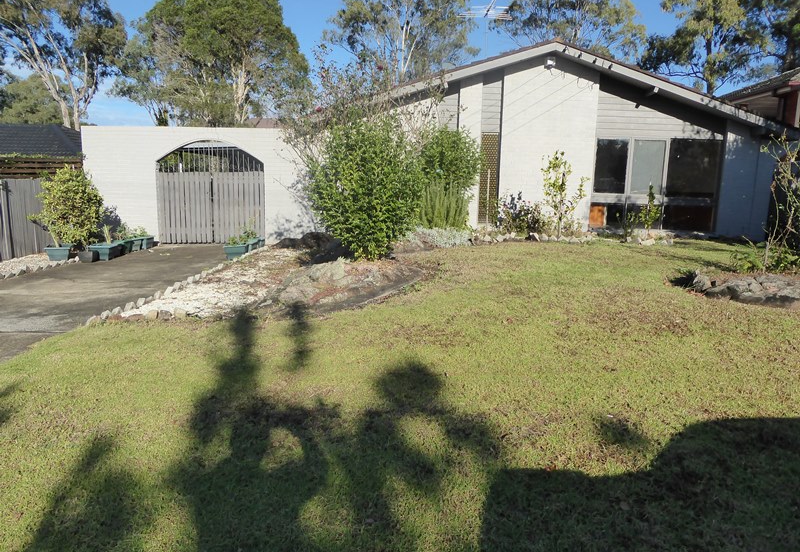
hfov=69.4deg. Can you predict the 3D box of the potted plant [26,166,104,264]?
[{"bbox_3d":[-5.942,-1.105,10.331,1.220,1.745,1.200,1,9,0],"label":"potted plant"}]

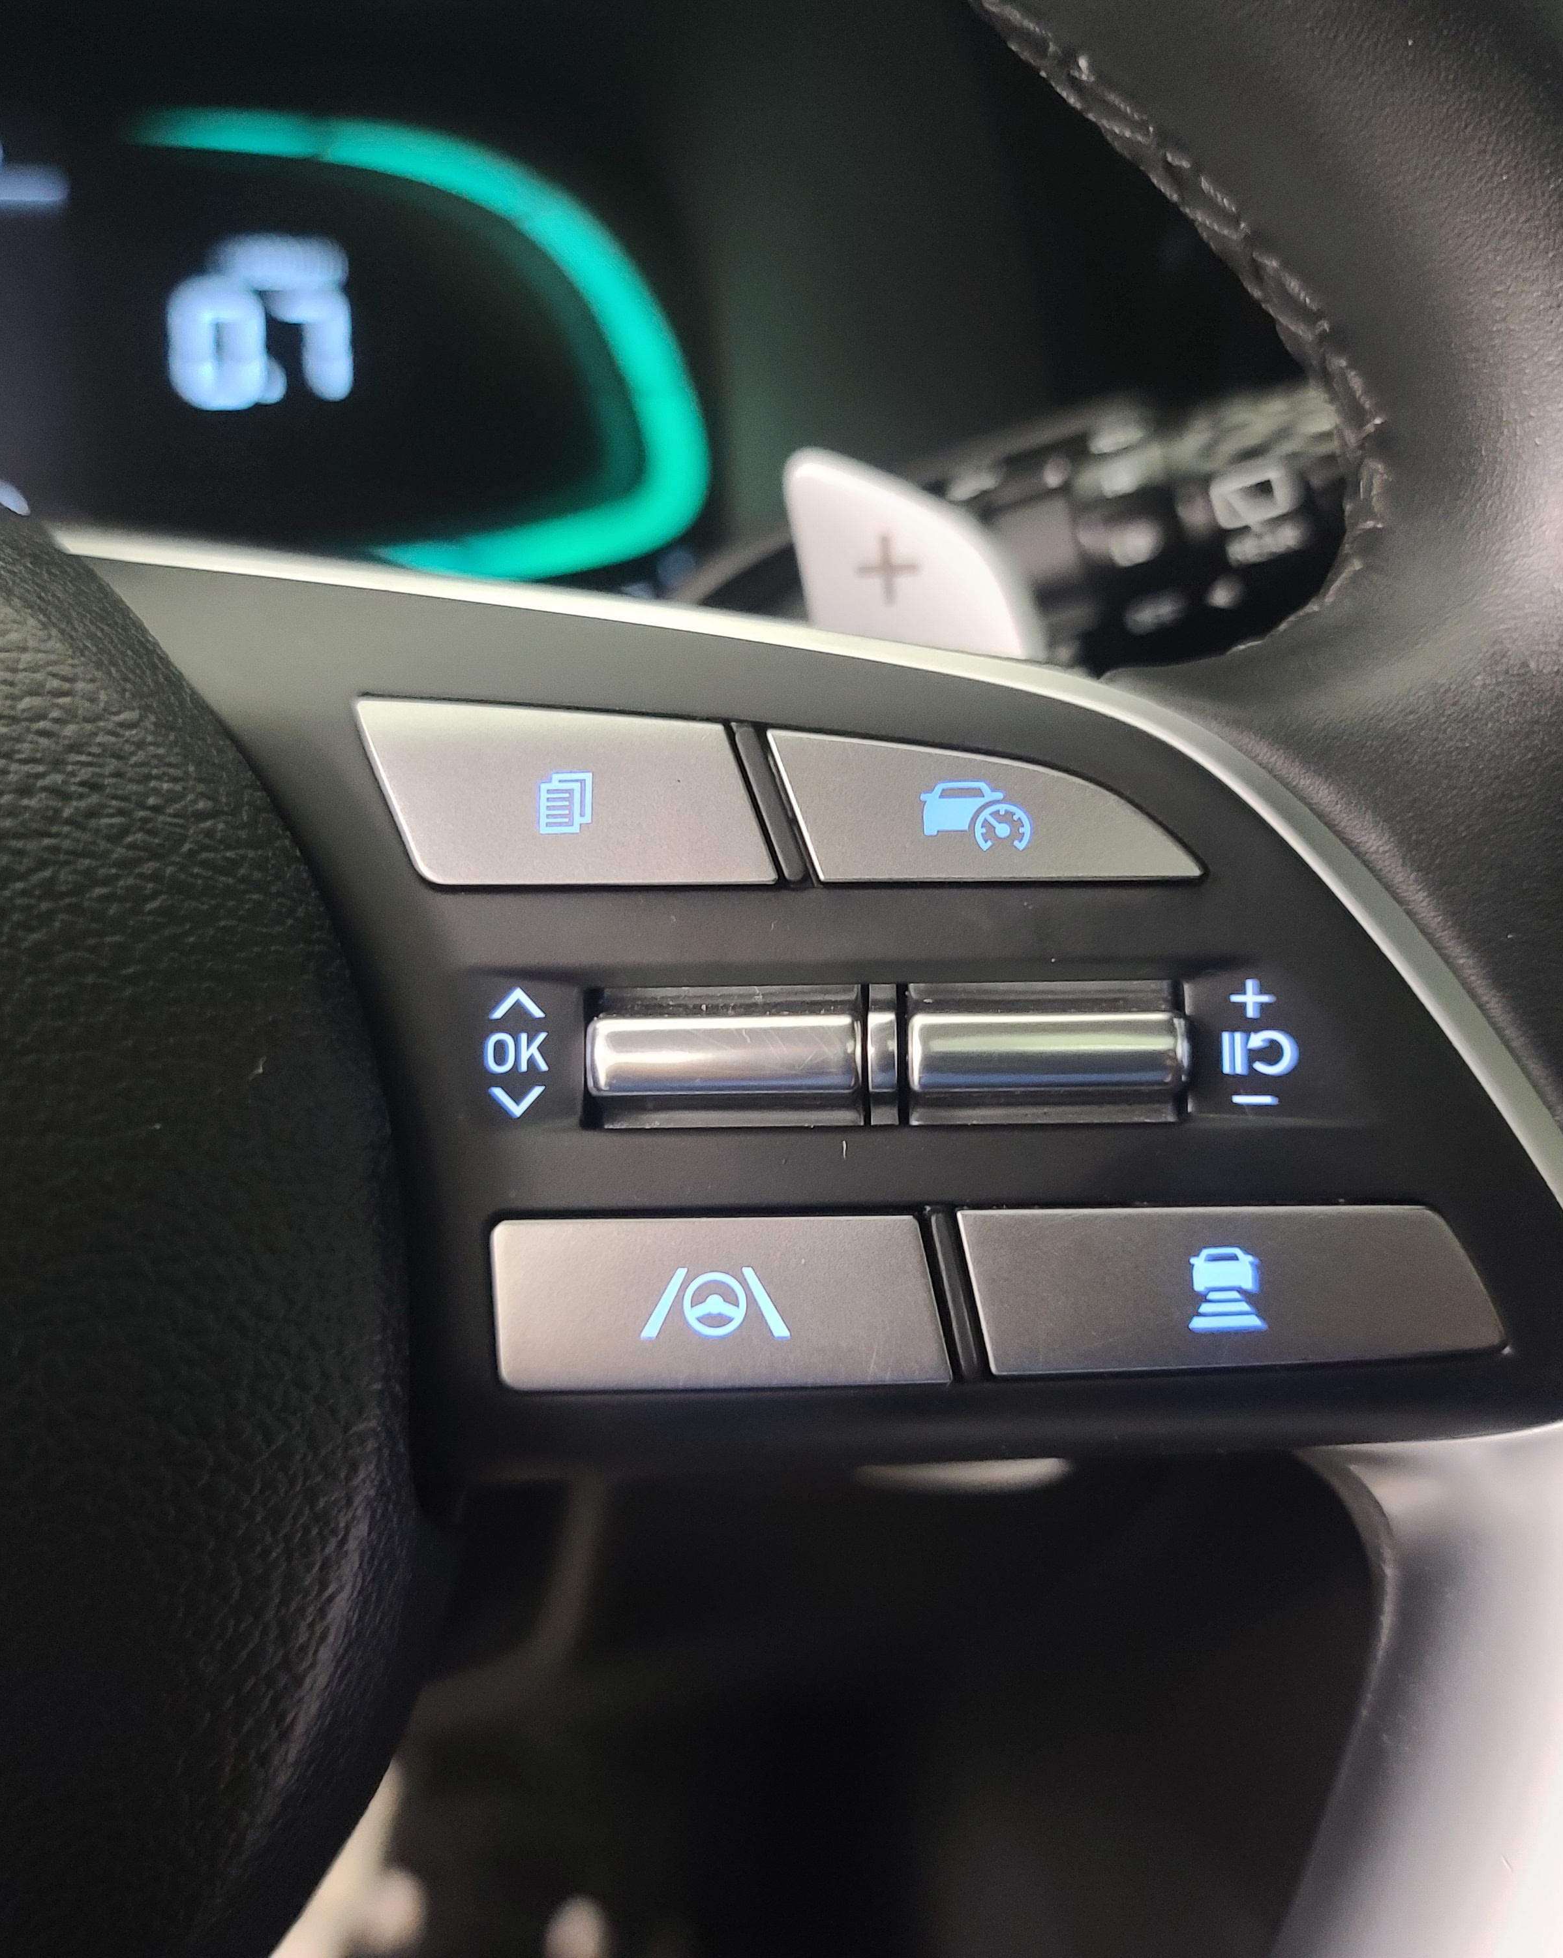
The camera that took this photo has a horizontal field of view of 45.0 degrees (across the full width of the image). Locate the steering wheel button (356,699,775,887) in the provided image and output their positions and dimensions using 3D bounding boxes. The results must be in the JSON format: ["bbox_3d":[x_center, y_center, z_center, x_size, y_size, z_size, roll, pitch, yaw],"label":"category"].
[{"bbox_3d":[-0.015,-0.013,0.132,0.029,0.013,0.004,0,-5,0],"label":"steering wheel button"}]

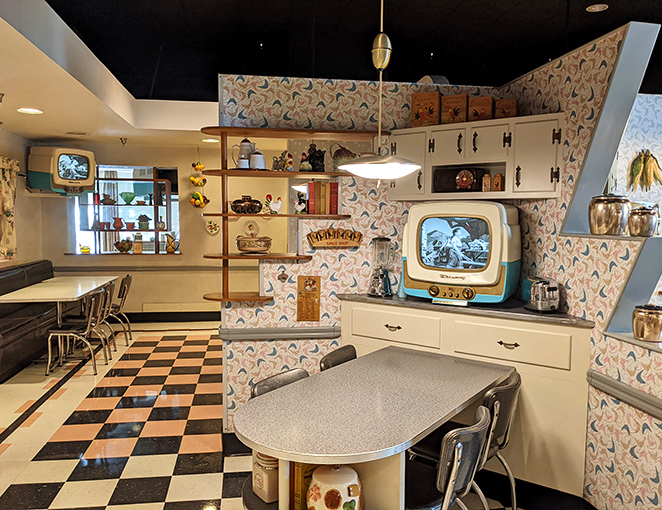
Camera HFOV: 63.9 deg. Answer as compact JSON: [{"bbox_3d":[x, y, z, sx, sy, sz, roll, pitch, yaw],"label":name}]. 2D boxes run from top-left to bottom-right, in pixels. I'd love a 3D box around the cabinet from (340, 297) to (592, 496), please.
[{"bbox_3d":[0.860,0.784,3.430,1.530,0.990,0.650,3,5,32],"label":"cabinet"}]

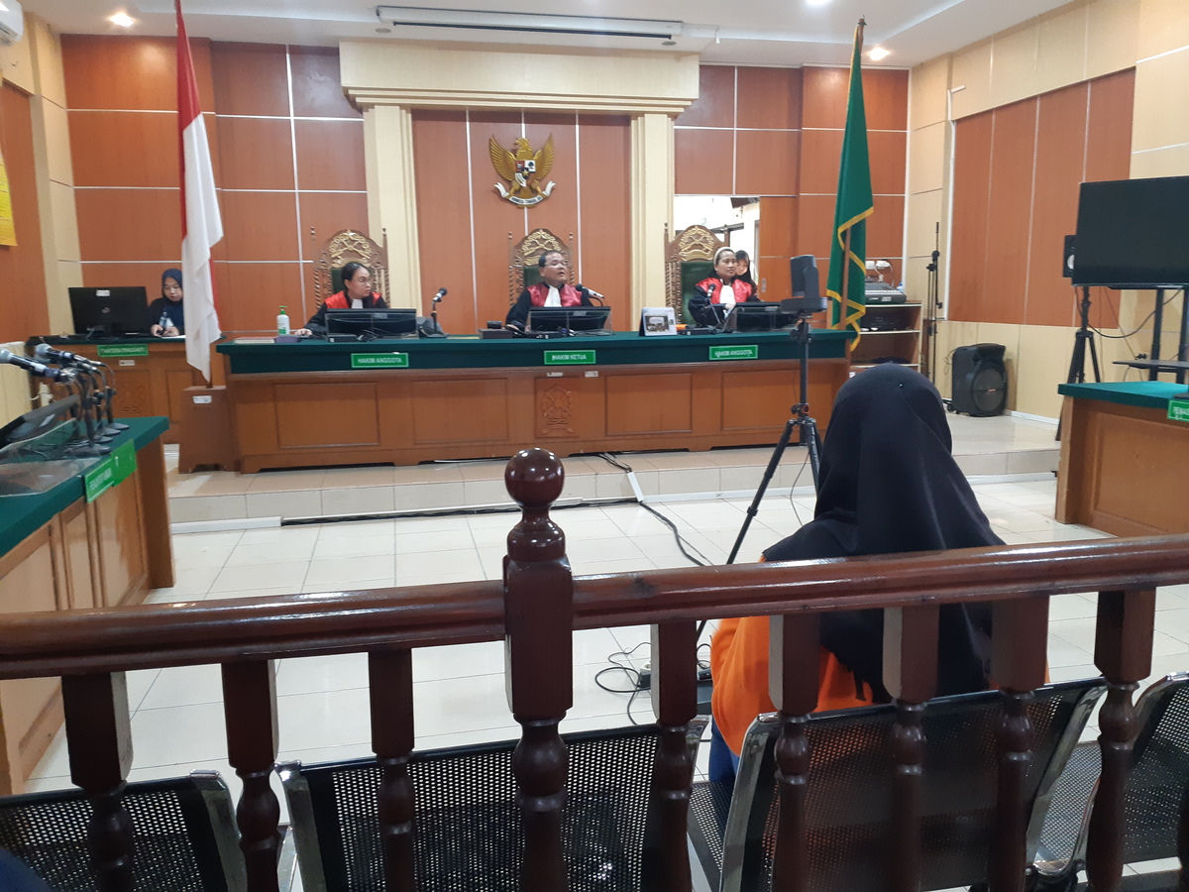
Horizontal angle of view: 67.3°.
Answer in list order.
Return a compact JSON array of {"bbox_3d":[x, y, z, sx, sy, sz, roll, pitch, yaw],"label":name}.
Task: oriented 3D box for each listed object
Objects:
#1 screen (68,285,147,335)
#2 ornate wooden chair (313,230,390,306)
[{"bbox_3d":[-3.475,-0.956,6.432,0.550,0.370,0.120,-1,15,2],"label":"screen"},{"bbox_3d":[-1.780,-0.817,6.598,0.610,1.567,0.640,-3,10,-12],"label":"ornate wooden chair"}]

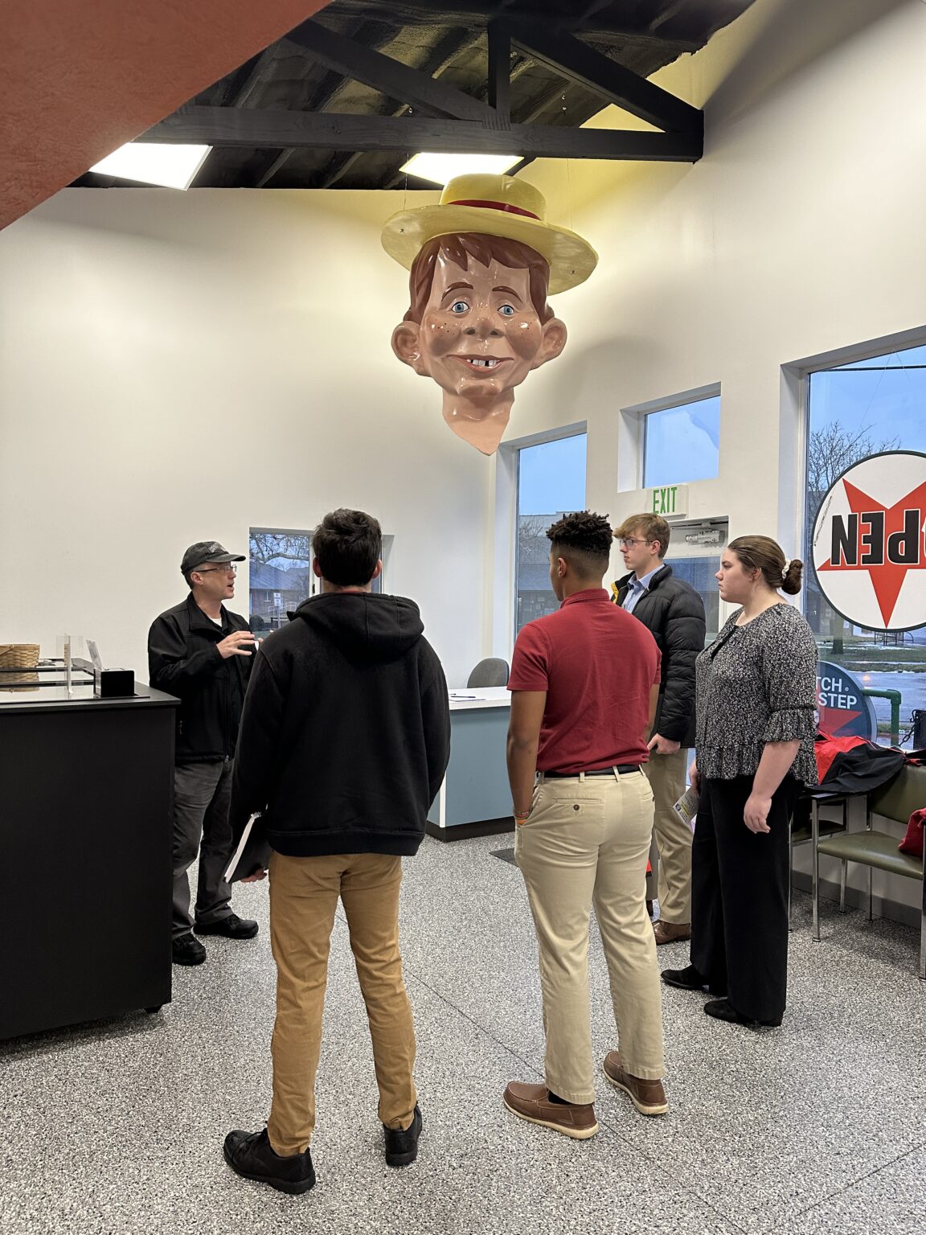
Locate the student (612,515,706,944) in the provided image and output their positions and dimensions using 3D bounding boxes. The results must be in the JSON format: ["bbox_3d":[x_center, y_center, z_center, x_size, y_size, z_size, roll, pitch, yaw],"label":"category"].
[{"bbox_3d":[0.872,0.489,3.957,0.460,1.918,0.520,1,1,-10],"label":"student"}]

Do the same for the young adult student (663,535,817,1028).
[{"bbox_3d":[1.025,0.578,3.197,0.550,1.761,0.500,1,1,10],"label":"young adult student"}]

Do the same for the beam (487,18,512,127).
[{"bbox_3d":[0.188,-2.787,4.418,0.092,0.515,0.090,0,1,-32],"label":"beam"}]

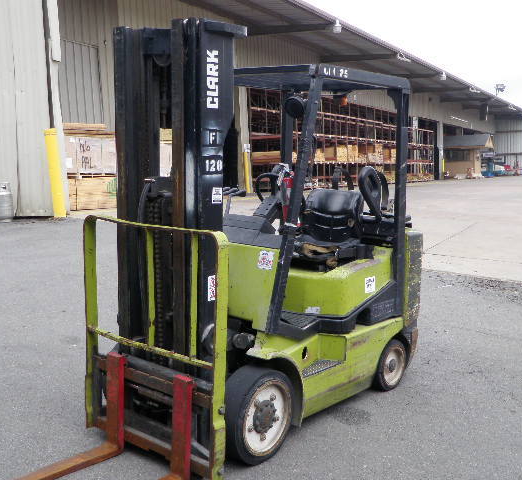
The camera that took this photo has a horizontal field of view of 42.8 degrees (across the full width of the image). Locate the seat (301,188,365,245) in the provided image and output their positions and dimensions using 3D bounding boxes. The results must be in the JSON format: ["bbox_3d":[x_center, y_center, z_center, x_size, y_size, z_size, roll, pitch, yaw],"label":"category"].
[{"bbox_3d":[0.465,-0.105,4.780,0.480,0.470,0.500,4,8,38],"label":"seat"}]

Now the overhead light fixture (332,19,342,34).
[{"bbox_3d":[2.586,-7.313,22.800,0.340,0.500,0.340,-2,5,0],"label":"overhead light fixture"}]

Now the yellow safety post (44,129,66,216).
[{"bbox_3d":[-3.581,-1.168,11.600,0.217,1.540,0.217,-1,6,29],"label":"yellow safety post"}]

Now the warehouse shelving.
[{"bbox_3d":[5.389,-5.163,36.927,1.400,4.100,27.000,1,6,29],"label":"warehouse shelving"}]

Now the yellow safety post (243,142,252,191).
[{"bbox_3d":[-0.500,-2.686,25.000,0.190,1.750,0.190,1,6,29],"label":"yellow safety post"}]

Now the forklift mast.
[{"bbox_3d":[-0.468,-0.115,3.620,0.710,1.970,0.290,6,8,38],"label":"forklift mast"}]

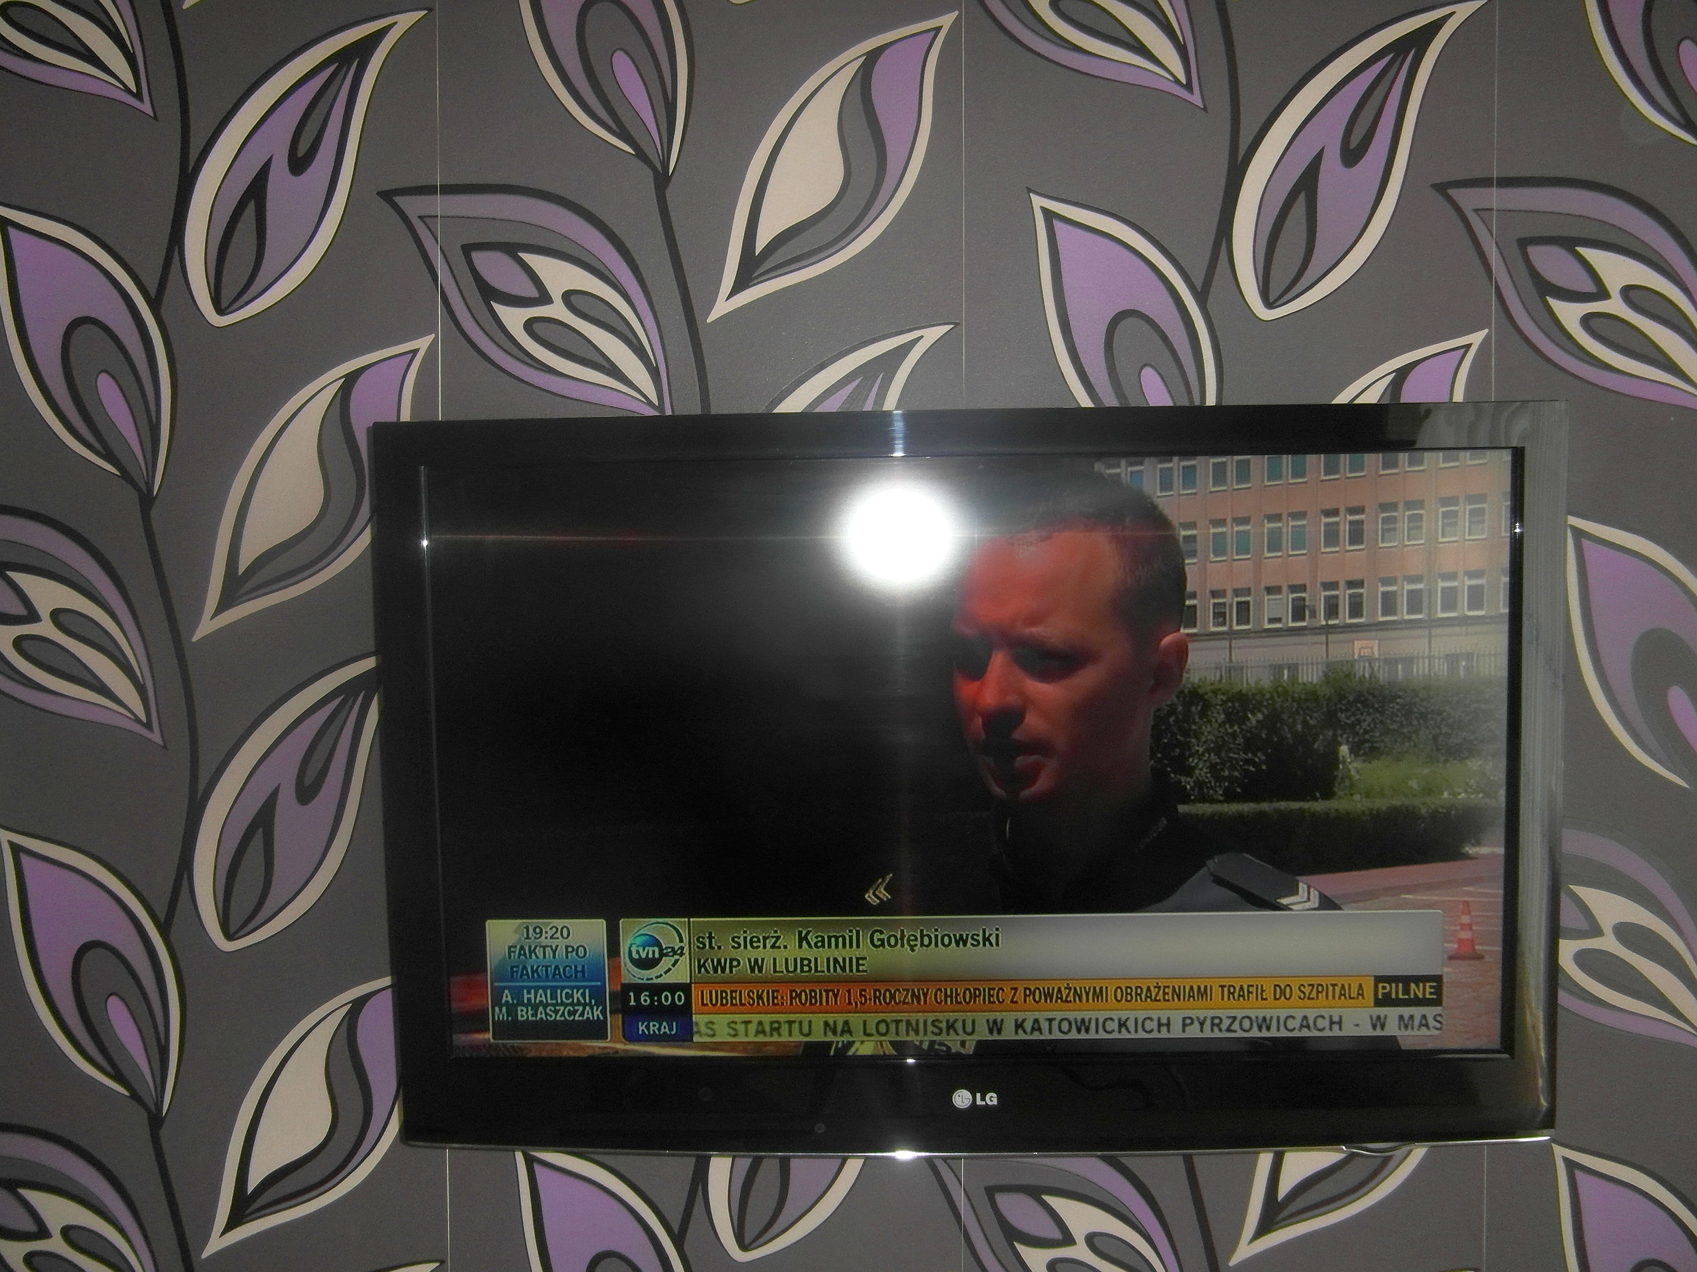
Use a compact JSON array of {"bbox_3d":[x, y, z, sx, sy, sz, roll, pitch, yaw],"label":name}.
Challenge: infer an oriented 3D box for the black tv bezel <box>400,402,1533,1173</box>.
[{"bbox_3d":[0.106,0.133,1.066,1.026,0.657,0.080,-1,4,1],"label":"black tv bezel"}]

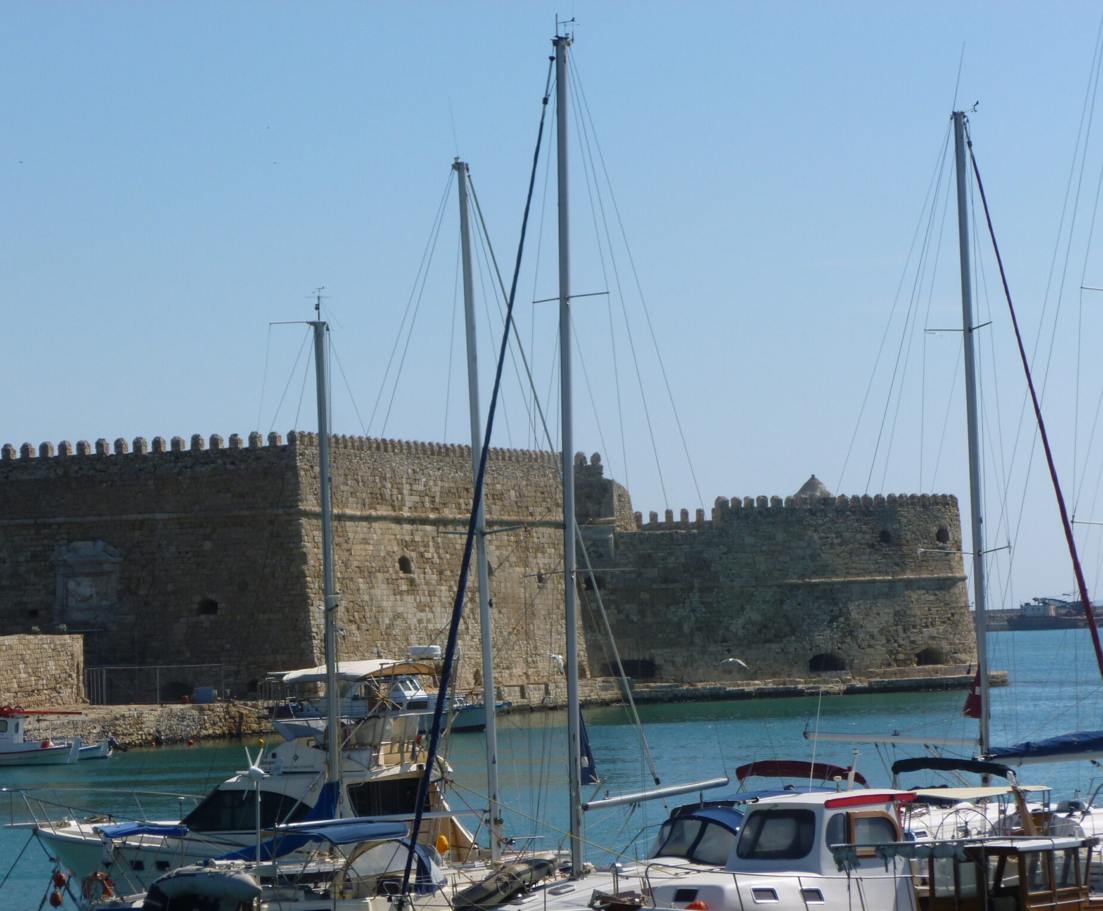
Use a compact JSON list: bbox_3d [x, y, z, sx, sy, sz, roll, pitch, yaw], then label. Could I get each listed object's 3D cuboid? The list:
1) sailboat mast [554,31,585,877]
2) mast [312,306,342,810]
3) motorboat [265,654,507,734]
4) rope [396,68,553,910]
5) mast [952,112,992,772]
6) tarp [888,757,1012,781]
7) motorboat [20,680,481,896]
[{"bbox_3d":[0.260,-0.026,57.316,0.140,11.884,0.180,-4,-4,41],"label":"sailboat mast"},{"bbox_3d":[-3.643,2.057,66.143,0.130,8.528,0.170,-4,-3,41],"label":"mast"},{"bbox_3d":[-8.252,11.981,204.000,11.500,3.900,3.400,-3,-3,28],"label":"motorboat"},{"bbox_3d":[-0.993,0.171,55.950,0.120,12.223,0.120,-6,-22,41],"label":"rope"},{"bbox_3d":[6.847,0.168,66.193,0.130,11.541,0.170,-4,-3,41],"label":"mast"},{"bbox_3d":[5.634,4.394,57.200,1.950,0.280,0.280,-4,-3,41],"label":"tarp"},{"bbox_3d":[-5.324,5.977,69.300,8.500,4.400,3.100,-4,-3,37],"label":"motorboat"}]

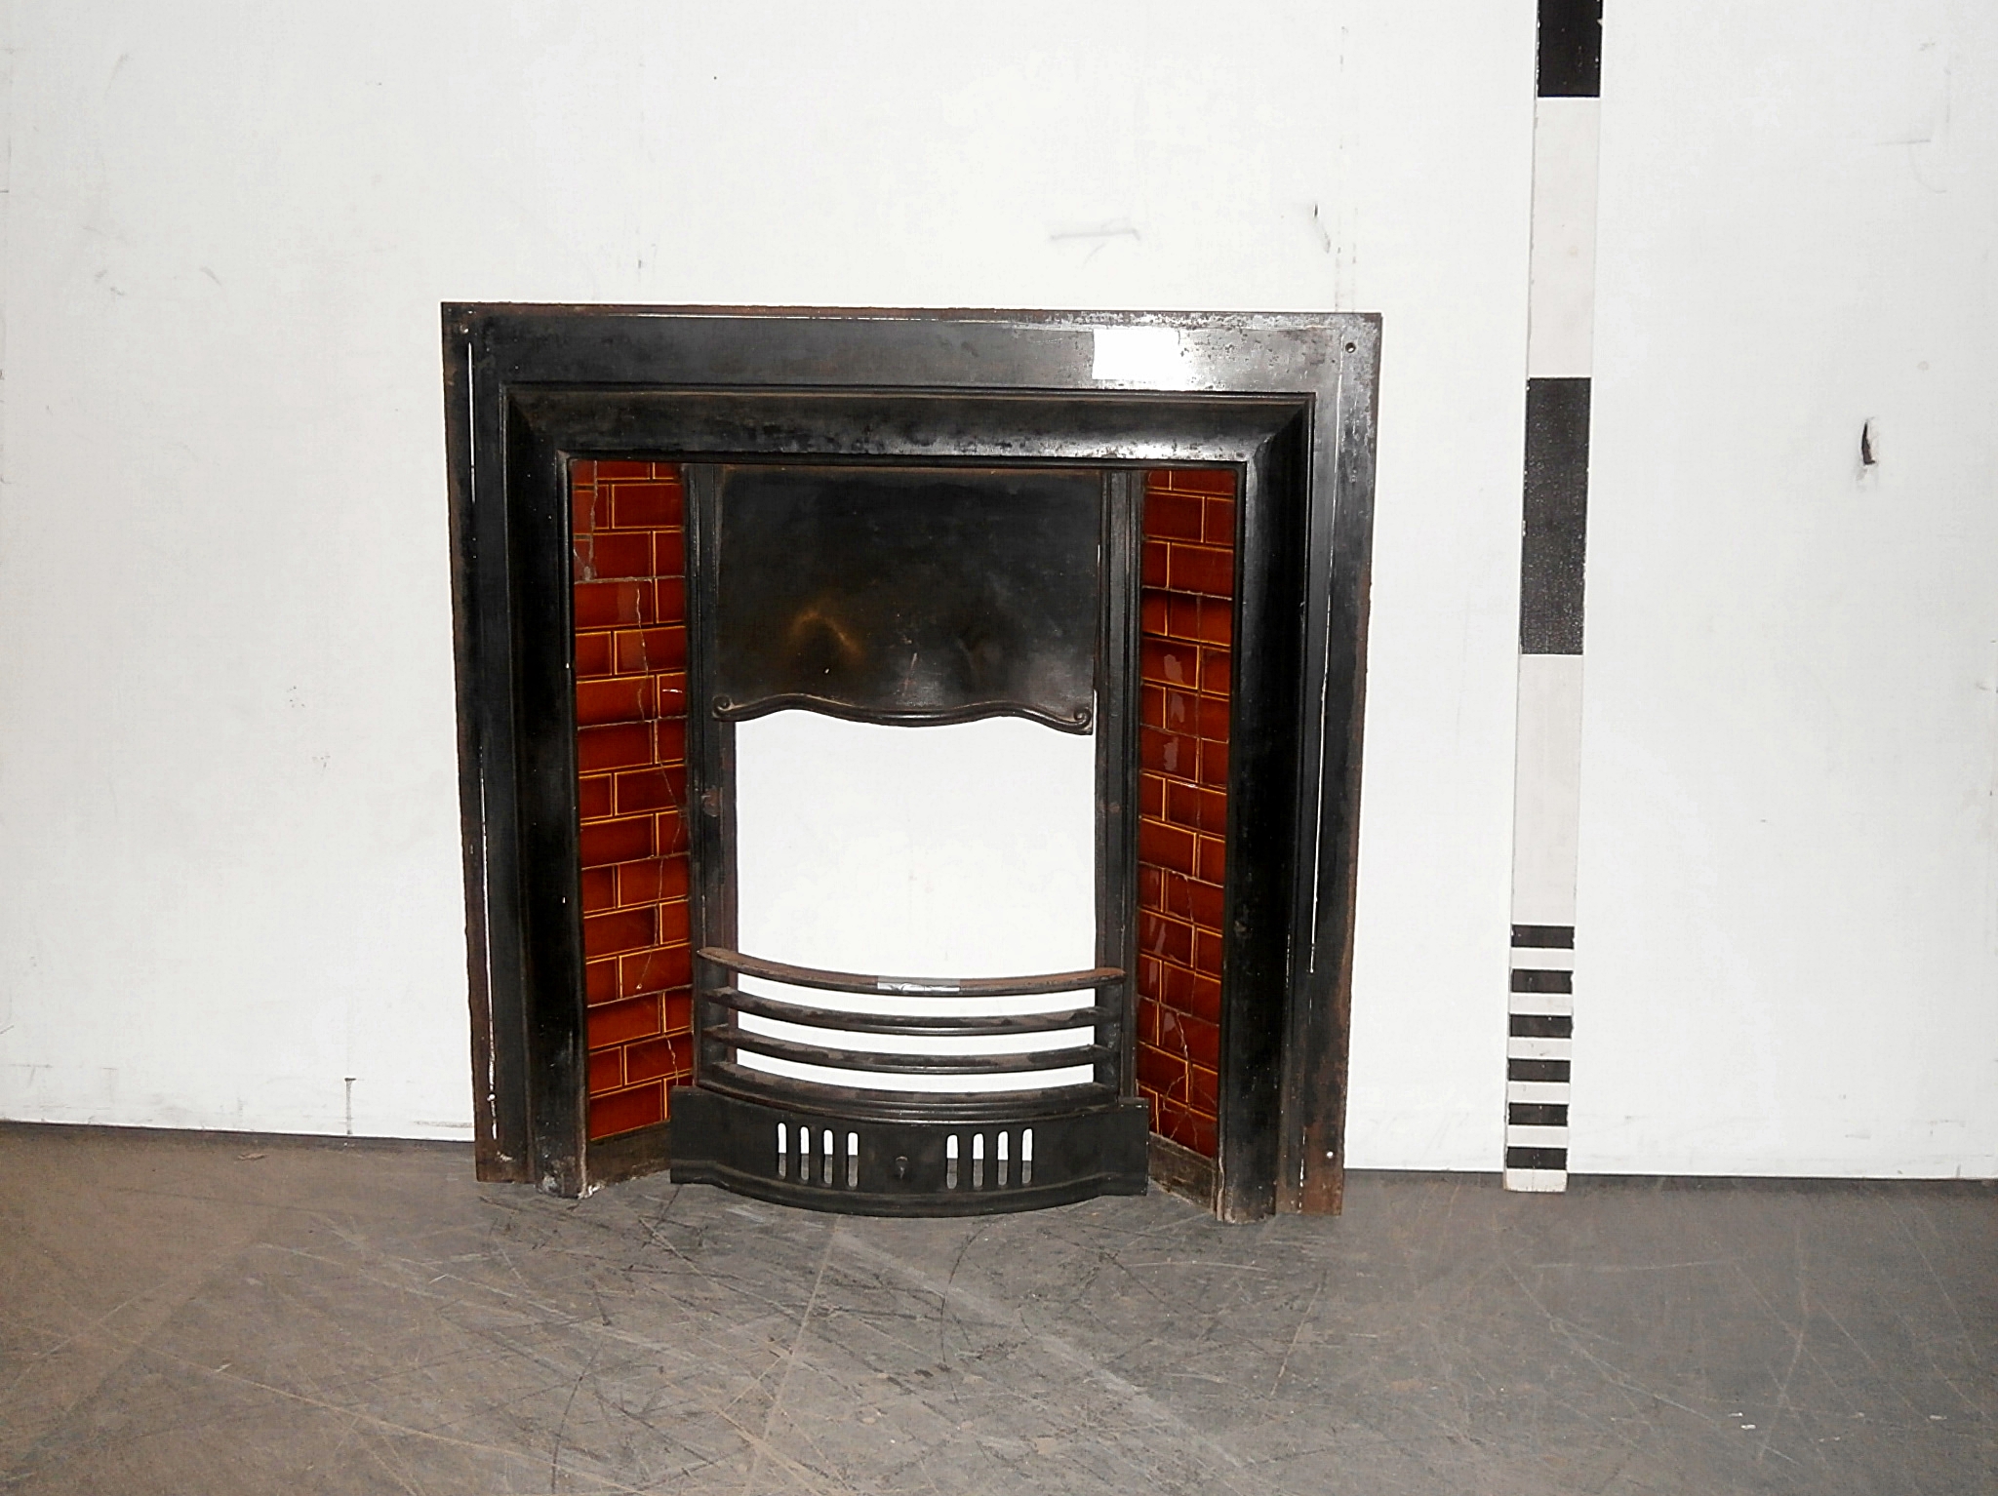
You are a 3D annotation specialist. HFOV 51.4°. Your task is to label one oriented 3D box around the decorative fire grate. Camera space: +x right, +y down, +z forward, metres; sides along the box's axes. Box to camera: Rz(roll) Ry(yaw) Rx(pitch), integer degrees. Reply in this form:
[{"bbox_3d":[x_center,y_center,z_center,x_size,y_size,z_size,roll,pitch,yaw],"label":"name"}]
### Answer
[{"bbox_3d":[-0.099,0.020,2.247,0.967,0.967,0.160,1,11,4],"label":"decorative fire grate"}]

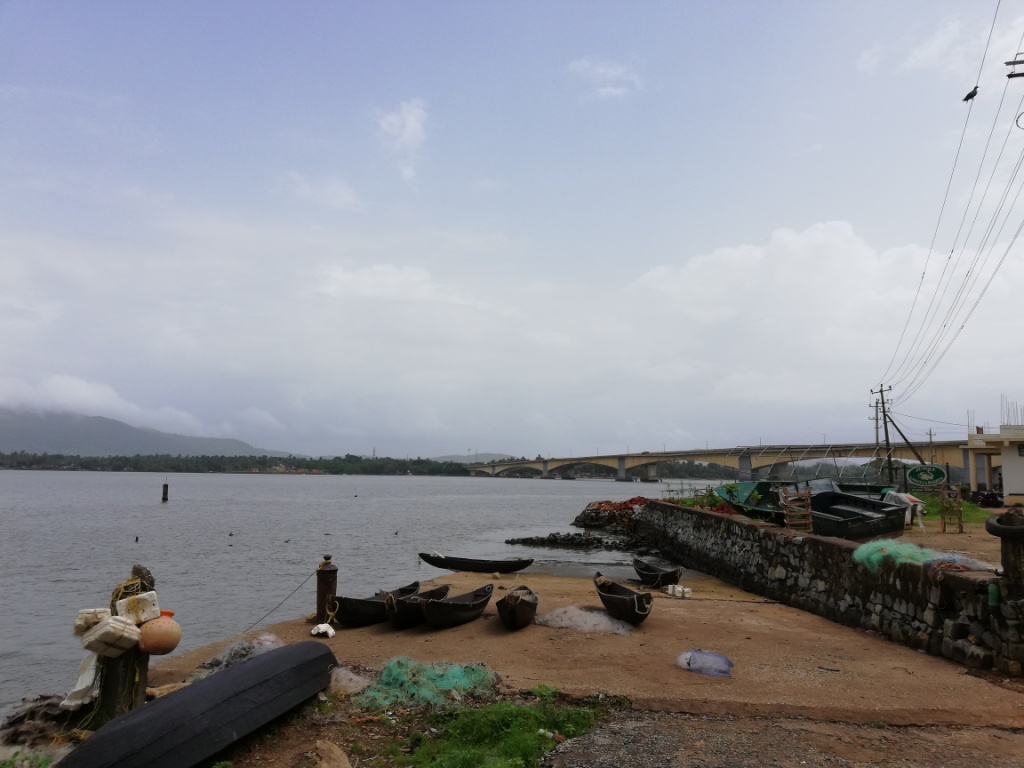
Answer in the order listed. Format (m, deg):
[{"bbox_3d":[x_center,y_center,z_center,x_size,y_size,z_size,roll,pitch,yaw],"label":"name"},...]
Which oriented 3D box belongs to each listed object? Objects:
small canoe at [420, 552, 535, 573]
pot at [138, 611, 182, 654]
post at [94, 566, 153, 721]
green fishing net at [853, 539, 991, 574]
[{"bbox_3d":[-1.293,6.360,28.300,4.100,0.660,0.750,-1,-6,10],"label":"small canoe"},{"bbox_3d":[-3.279,2.318,7.450,0.390,0.390,0.390,11,-6,1],"label":"pot"},{"bbox_3d":[-3.755,2.518,7.750,0.500,1.470,0.480,3,-7,-26],"label":"post"},{"bbox_3d":[6.719,2.877,13.400,0.950,0.400,3.200,0,-6,3],"label":"green fishing net"}]

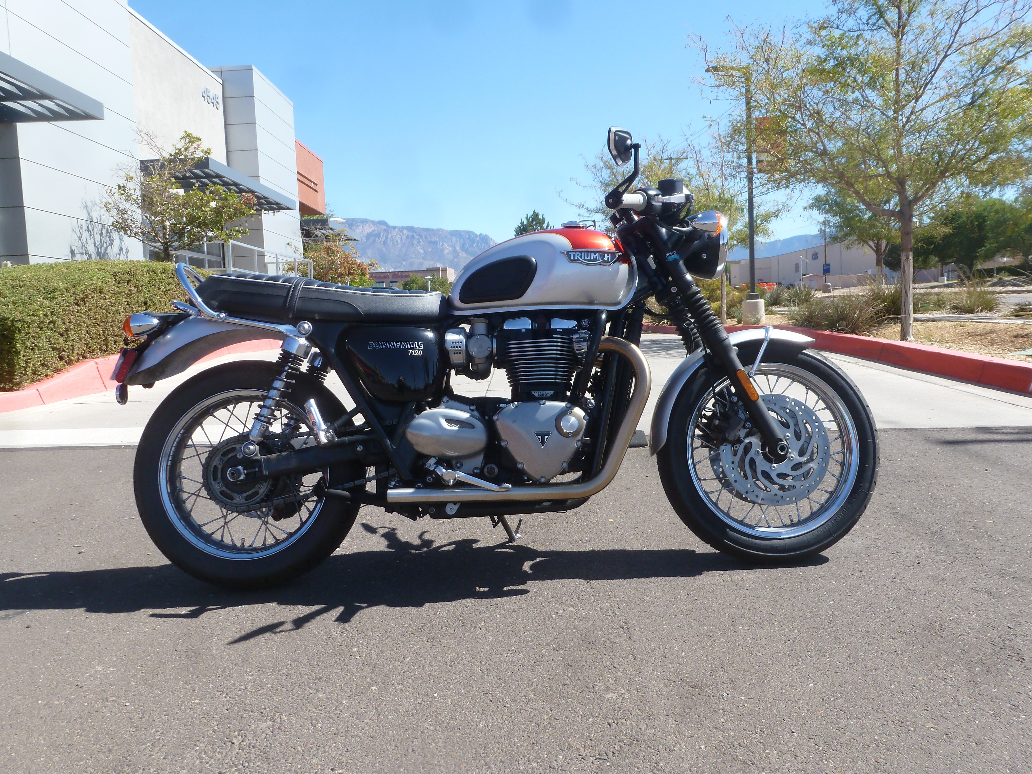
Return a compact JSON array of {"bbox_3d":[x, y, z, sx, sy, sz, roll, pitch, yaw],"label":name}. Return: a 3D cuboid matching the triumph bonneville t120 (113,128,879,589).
[{"bbox_3d":[-0.048,-0.023,2.192,2.120,1.105,0.880,-3,-5,-1],"label":"triumph bonneville t120"}]

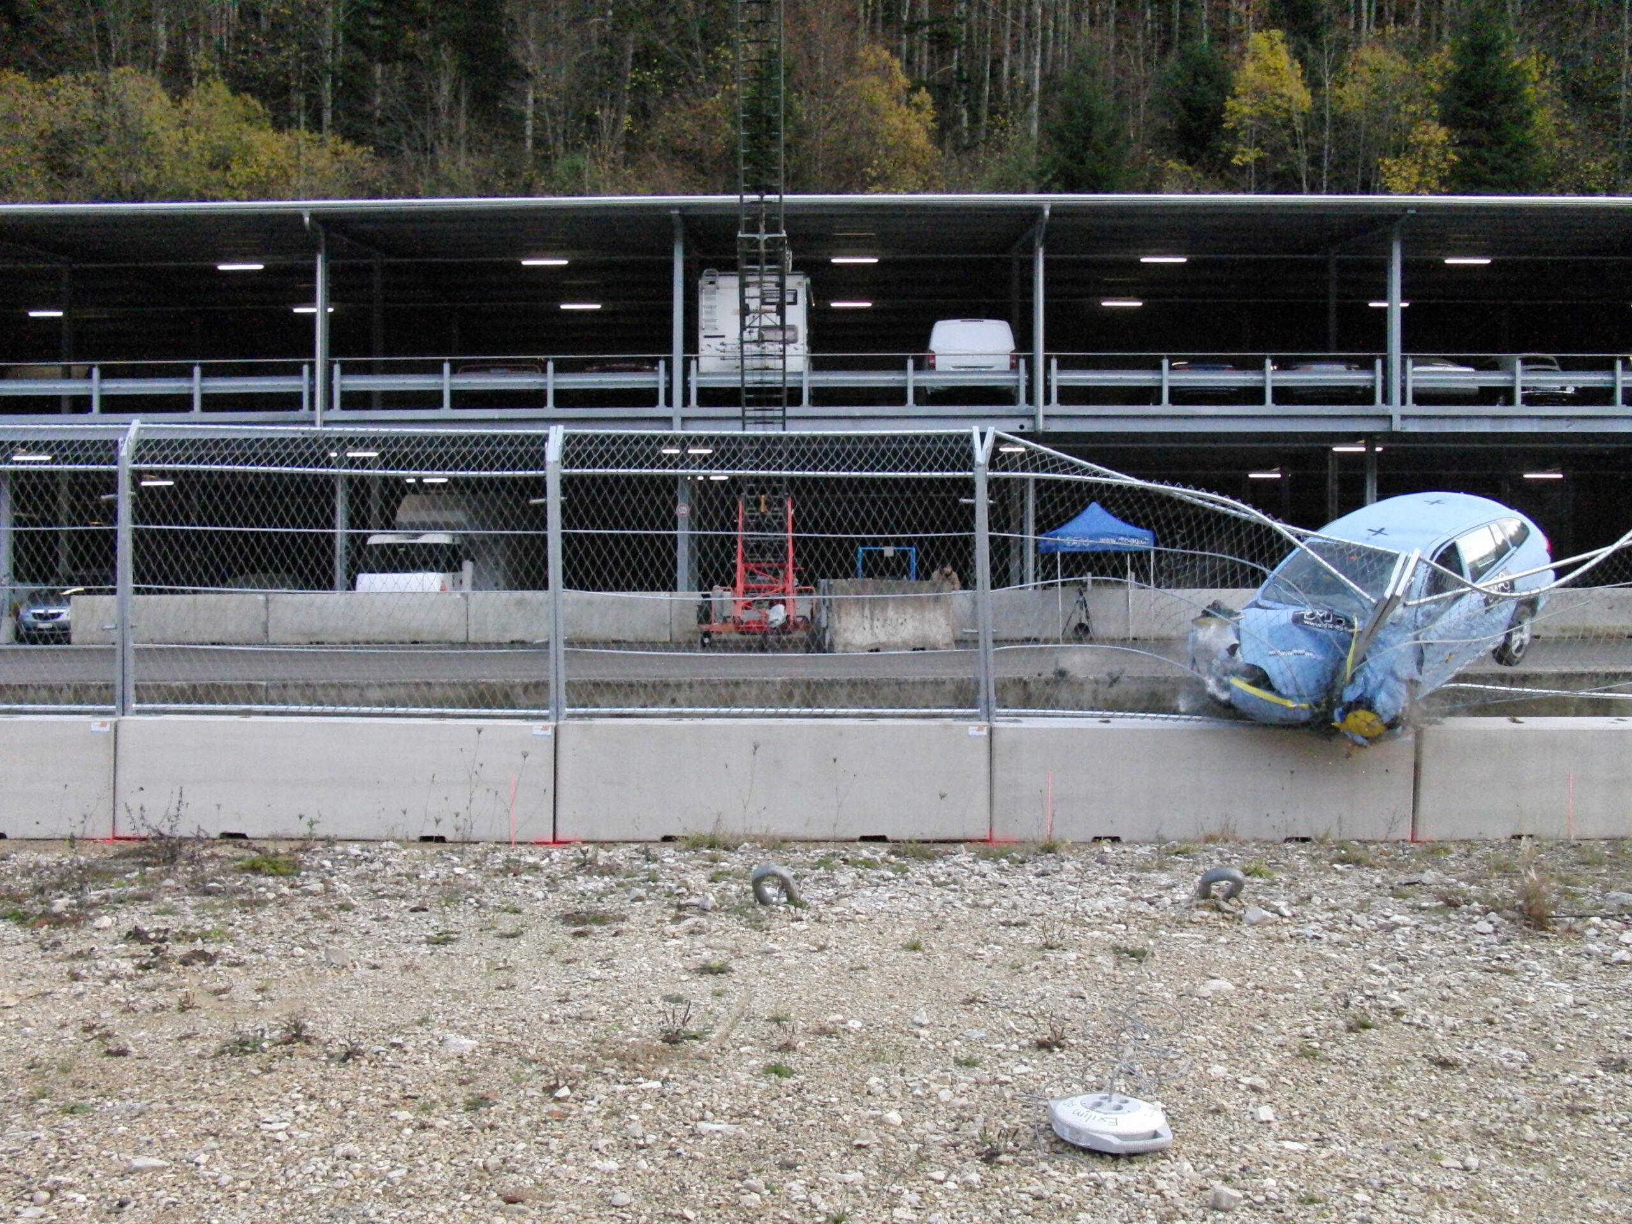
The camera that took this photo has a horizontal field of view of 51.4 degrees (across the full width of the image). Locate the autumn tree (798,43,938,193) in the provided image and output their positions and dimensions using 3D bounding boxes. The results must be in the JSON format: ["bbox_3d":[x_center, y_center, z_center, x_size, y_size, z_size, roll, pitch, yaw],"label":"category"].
[{"bbox_3d":[2.280,-21.400,75.000,6.100,7.500,5.500,0,1,0],"label":"autumn tree"}]

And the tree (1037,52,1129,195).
[{"bbox_3d":[11.860,-21.200,75.000,4.100,7.000,4.000,0,1,0],"label":"tree"}]

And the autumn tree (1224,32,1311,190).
[{"bbox_3d":[19.980,-21.600,75.000,3.900,8.200,3.800,0,1,0],"label":"autumn tree"}]

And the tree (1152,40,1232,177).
[{"bbox_3d":[17.290,-22.900,78.000,3.800,6.900,3.700,0,1,0],"label":"tree"}]

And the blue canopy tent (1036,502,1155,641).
[{"bbox_3d":[5.300,-0.755,32.200,1.850,2.650,1.850,0,1,-3],"label":"blue canopy tent"}]

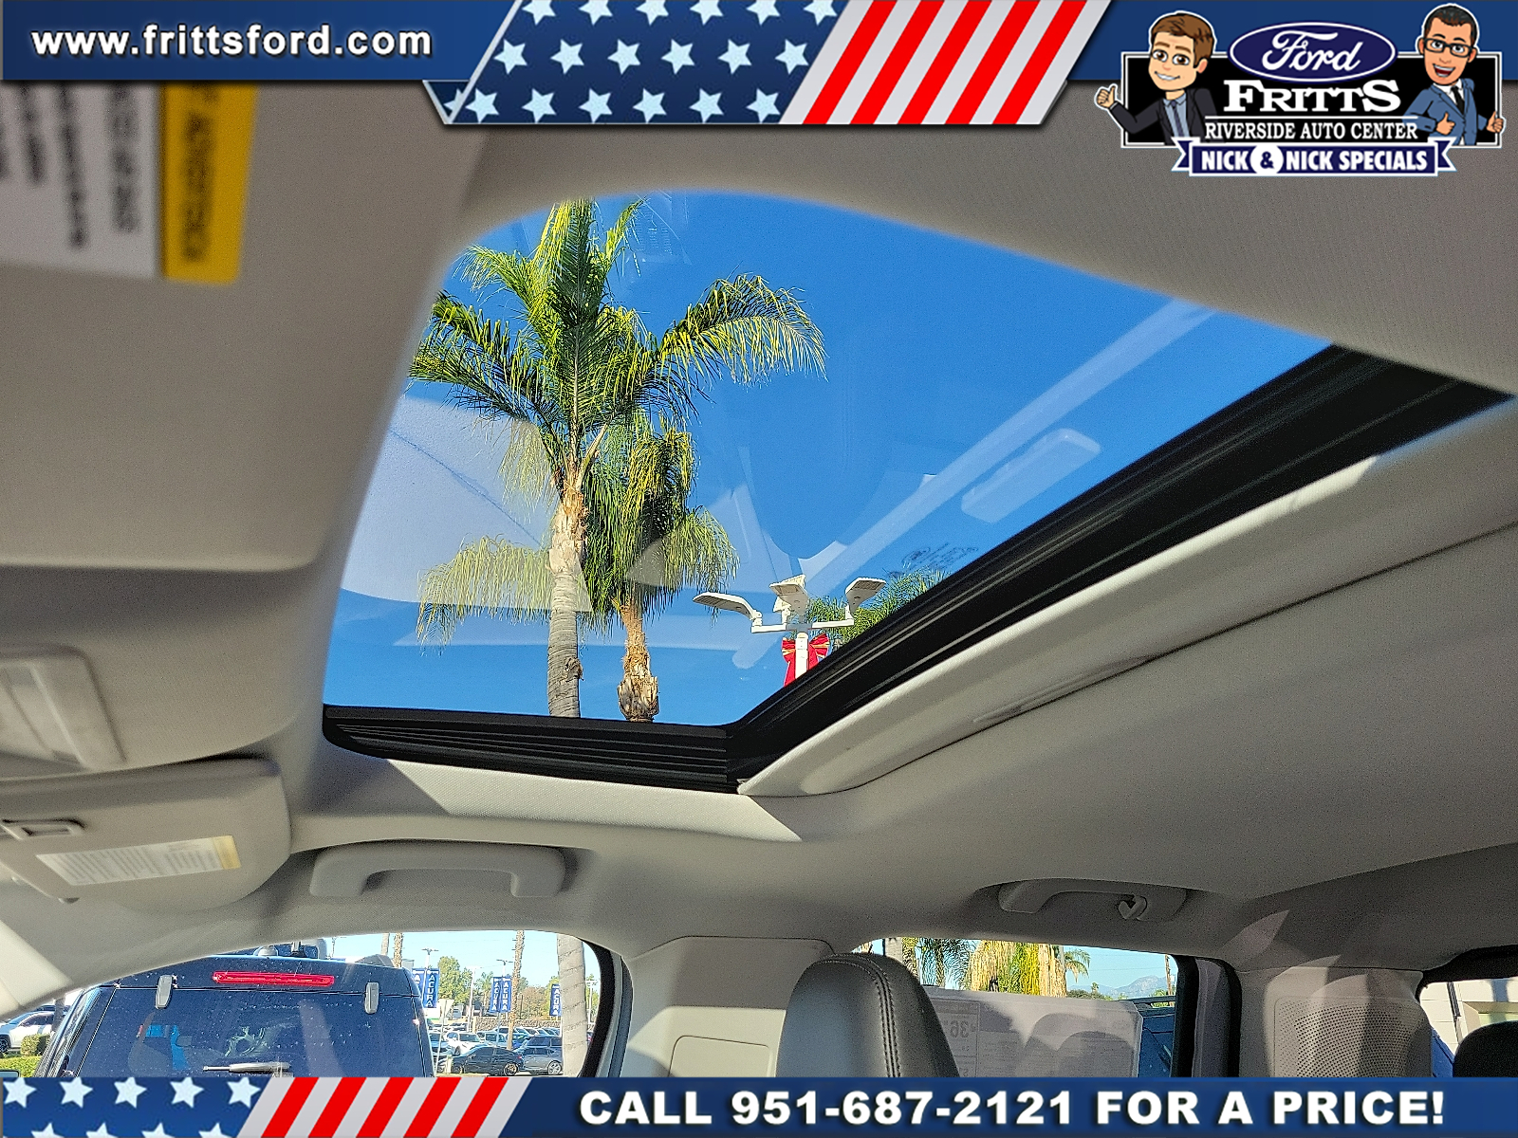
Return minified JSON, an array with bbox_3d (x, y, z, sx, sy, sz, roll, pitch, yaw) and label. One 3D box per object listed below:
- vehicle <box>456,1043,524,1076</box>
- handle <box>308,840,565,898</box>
[{"bbox_3d":[-13.722,24.340,56.500,4.500,1.420,1.800,8,-24,-17],"label":"vehicle"},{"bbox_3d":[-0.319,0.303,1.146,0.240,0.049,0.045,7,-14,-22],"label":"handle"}]

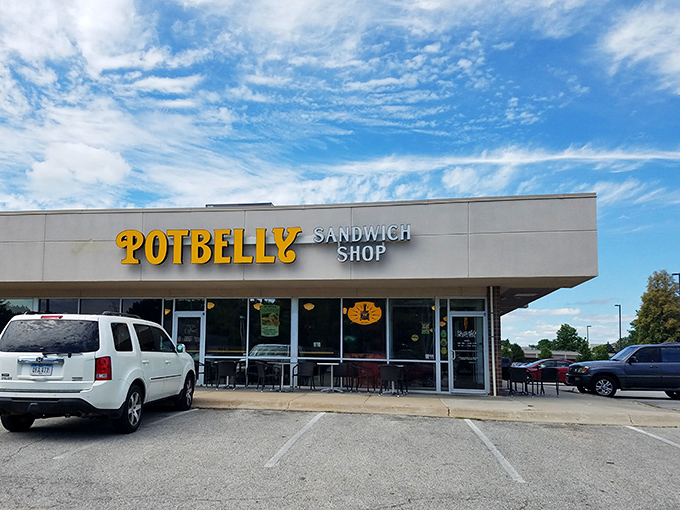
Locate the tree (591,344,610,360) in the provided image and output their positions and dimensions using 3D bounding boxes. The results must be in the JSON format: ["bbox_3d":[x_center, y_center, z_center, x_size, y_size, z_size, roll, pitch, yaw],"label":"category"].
[{"bbox_3d":[29.600,11.800,58.000,2.400,3.300,2.400,0,-10,0],"label":"tree"}]

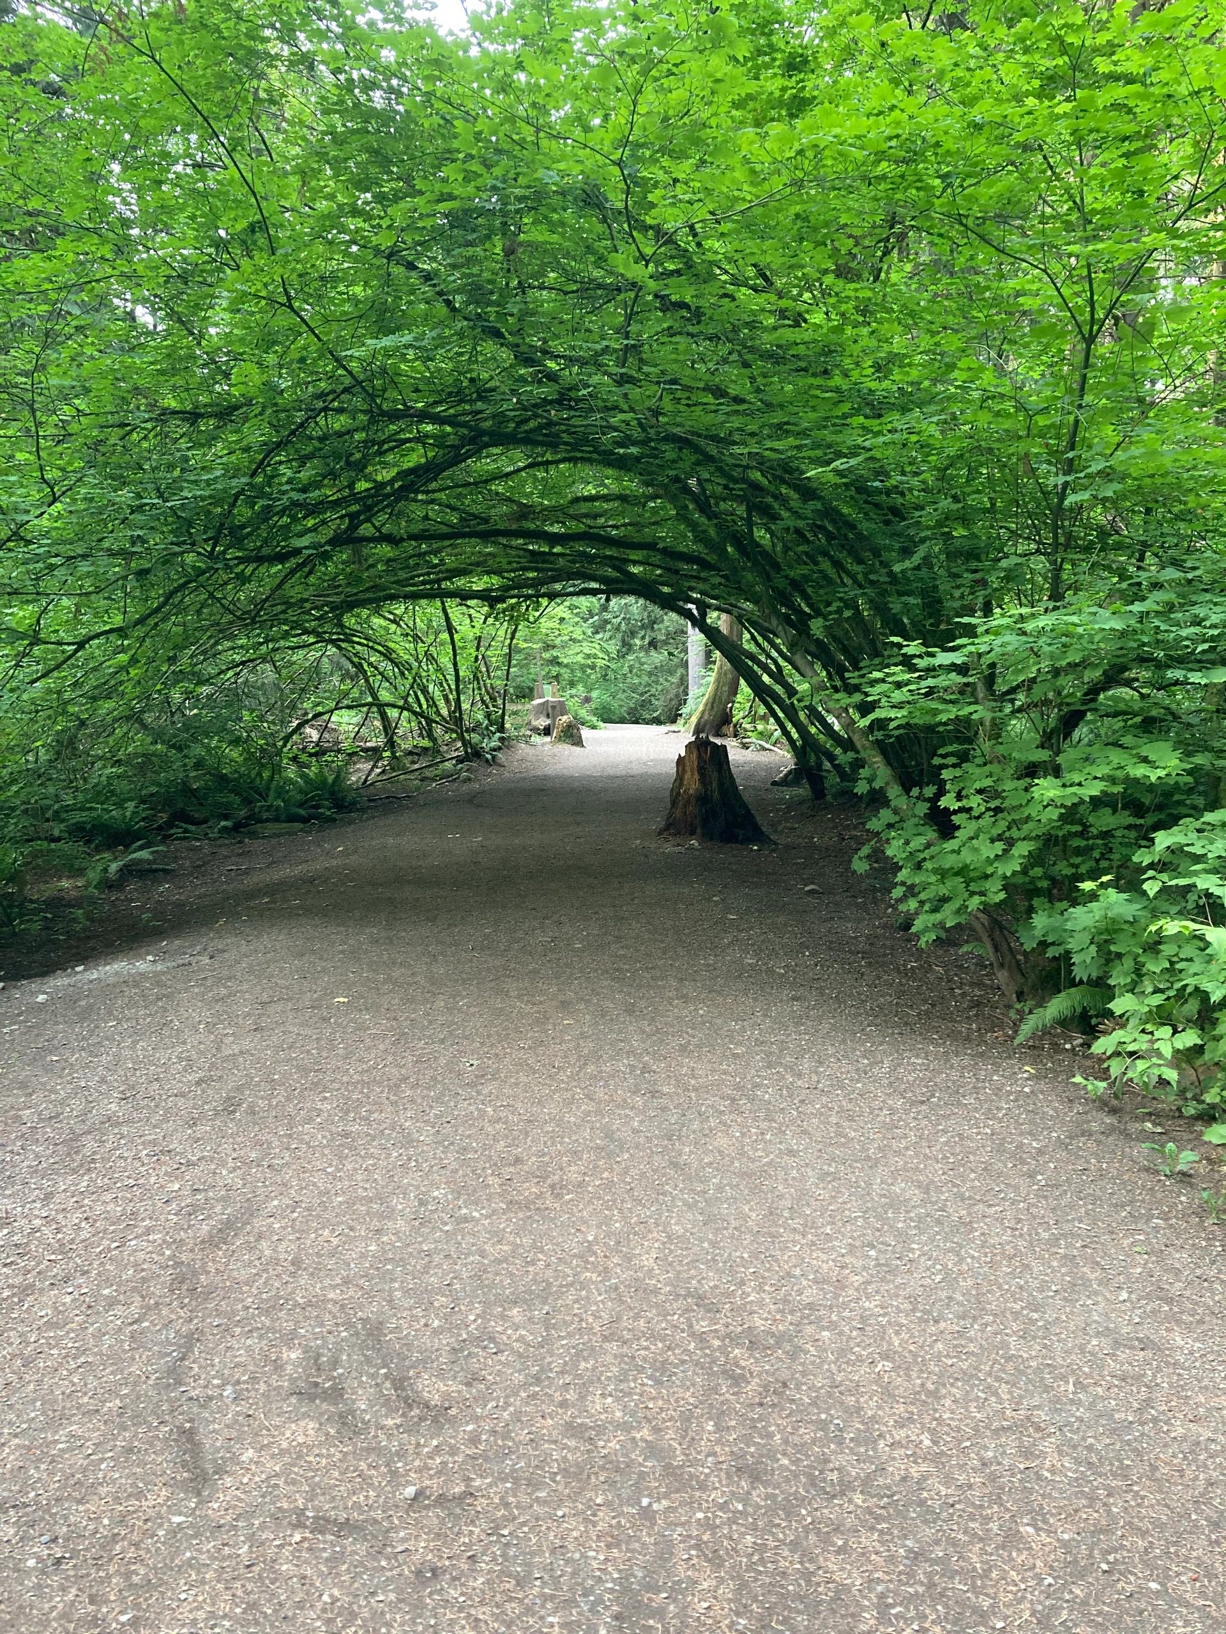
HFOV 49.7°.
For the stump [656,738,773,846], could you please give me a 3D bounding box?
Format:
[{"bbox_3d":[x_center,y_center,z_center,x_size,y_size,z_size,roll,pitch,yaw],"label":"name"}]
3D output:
[{"bbox_3d":[0.937,-0.285,12.087,1.018,0.910,0.967,0,6,0],"label":"stump"}]

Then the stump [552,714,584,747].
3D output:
[{"bbox_3d":[-0.898,-1.759,26.739,0.680,0.619,0.646,0,6,0],"label":"stump"}]

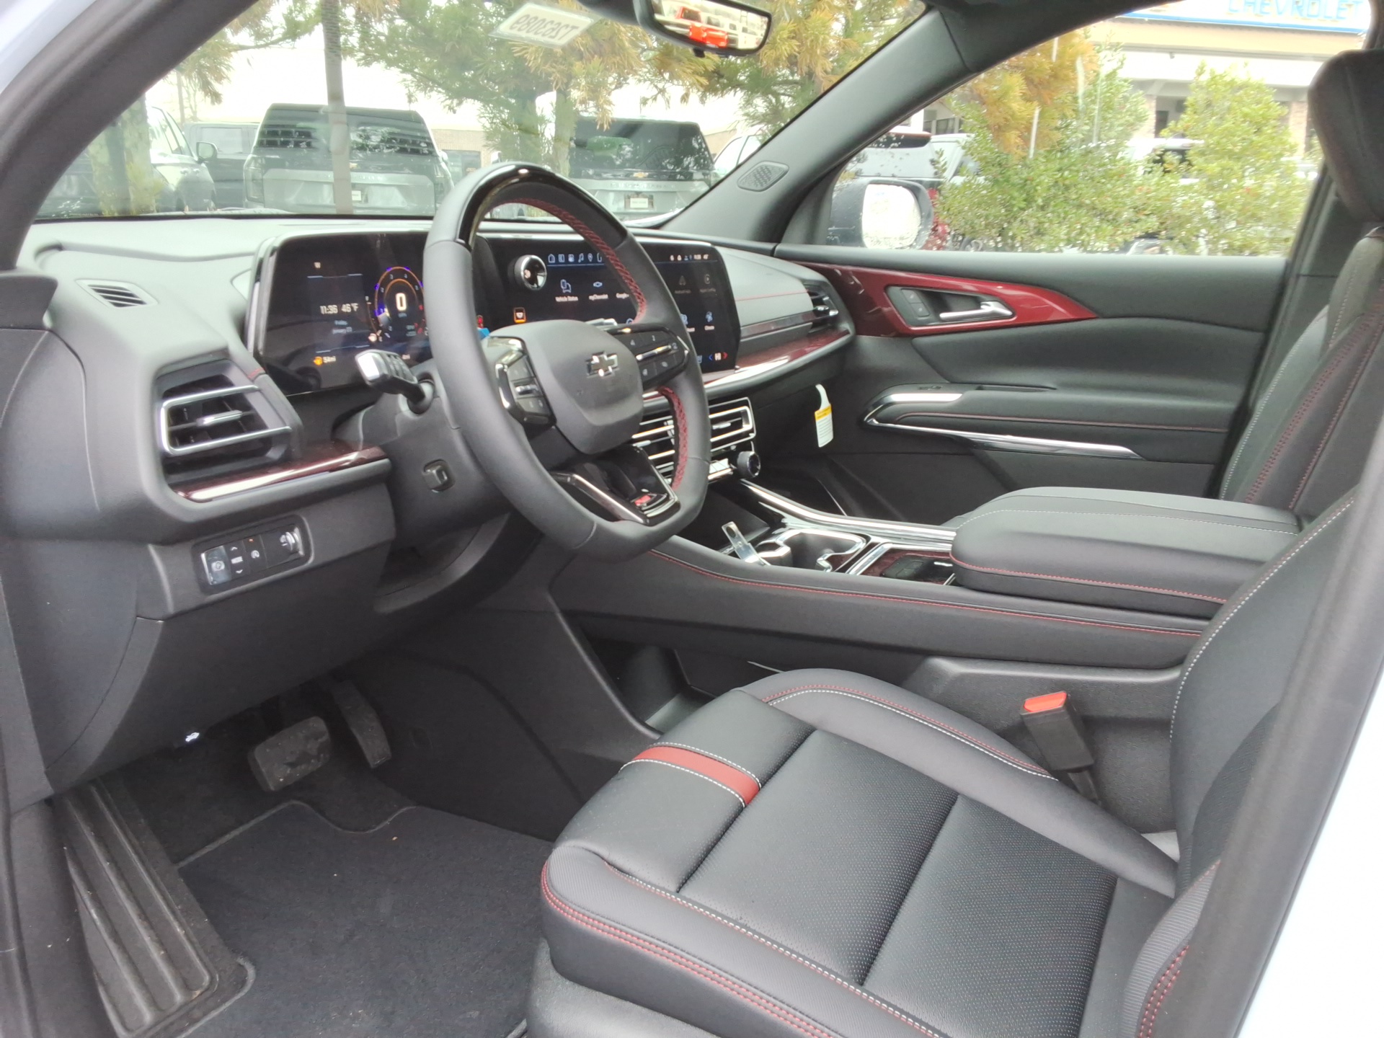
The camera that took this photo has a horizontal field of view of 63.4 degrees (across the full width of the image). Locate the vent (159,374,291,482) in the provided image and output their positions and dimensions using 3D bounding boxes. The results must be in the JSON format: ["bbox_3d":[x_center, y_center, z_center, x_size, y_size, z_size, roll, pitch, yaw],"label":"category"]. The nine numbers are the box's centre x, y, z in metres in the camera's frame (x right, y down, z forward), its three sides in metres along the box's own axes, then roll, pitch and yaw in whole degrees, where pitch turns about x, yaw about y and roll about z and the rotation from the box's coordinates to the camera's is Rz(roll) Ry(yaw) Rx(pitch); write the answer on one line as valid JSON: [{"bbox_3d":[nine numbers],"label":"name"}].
[{"bbox_3d":[-0.379,-0.071,0.867,0.045,0.067,0.125,1,14,22],"label":"vent"}]

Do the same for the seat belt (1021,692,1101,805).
[{"bbox_3d":[0.380,0.228,1.129,0.044,0.110,0.028,-27,0,30],"label":"seat belt"}]

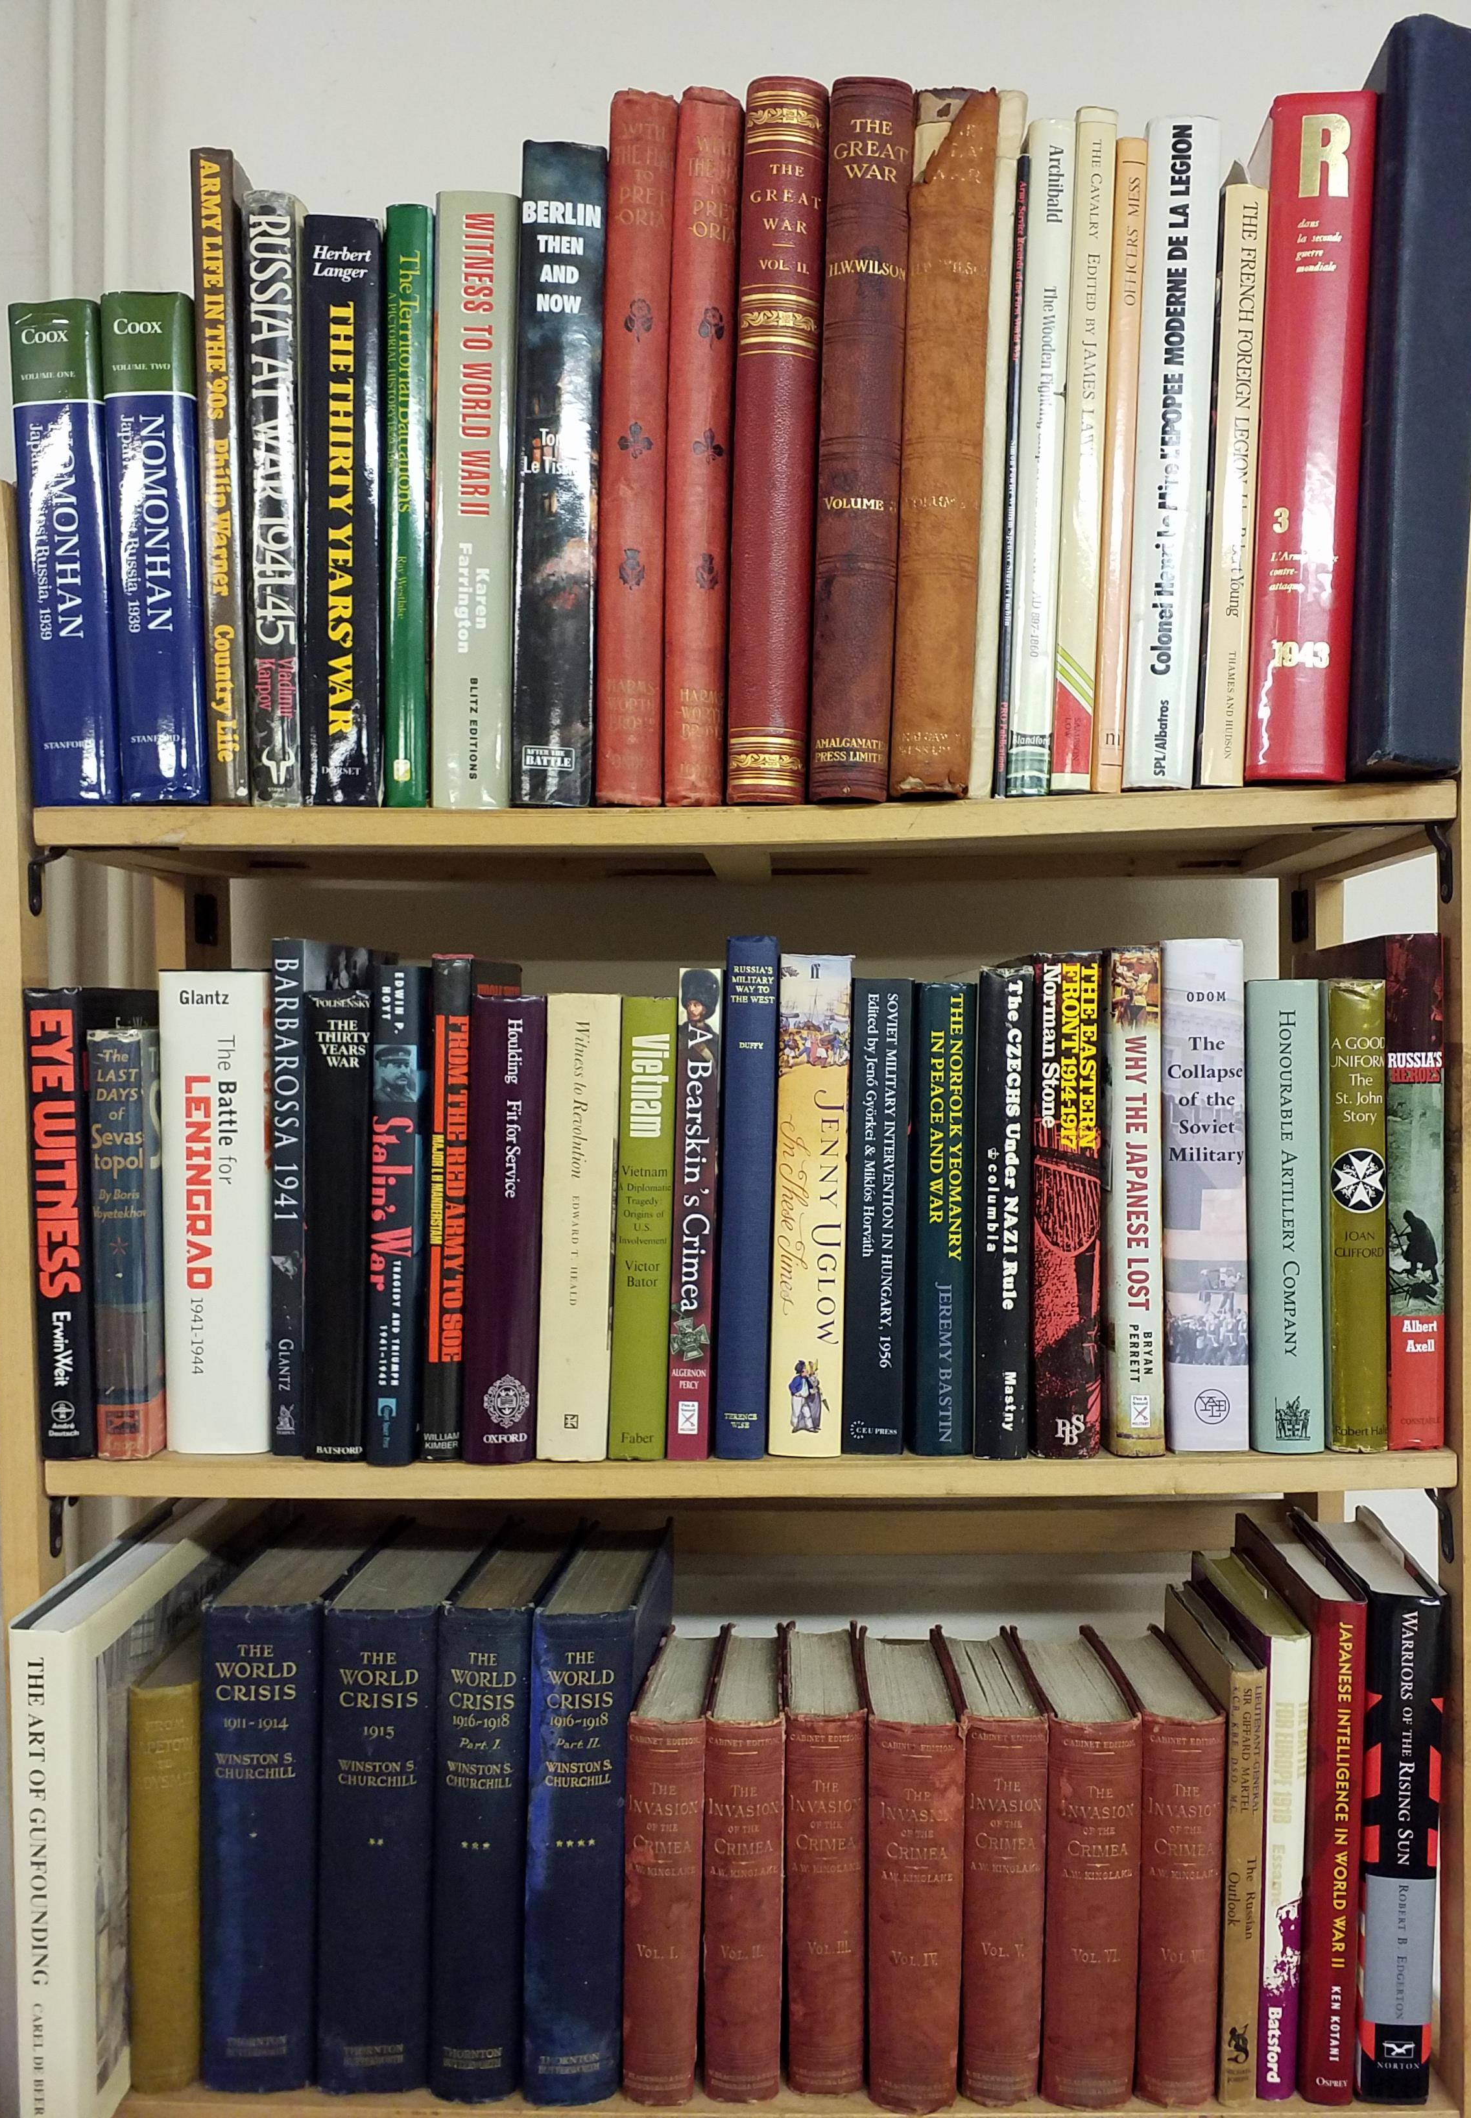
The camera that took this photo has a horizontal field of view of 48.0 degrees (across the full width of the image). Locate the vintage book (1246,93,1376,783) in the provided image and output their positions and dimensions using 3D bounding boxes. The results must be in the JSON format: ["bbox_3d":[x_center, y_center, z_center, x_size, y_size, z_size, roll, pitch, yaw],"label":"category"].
[{"bbox_3d":[0.272,-0.293,0.887,0.047,0.315,0.235,2,2,2],"label":"vintage book"}]

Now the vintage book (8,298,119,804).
[{"bbox_3d":[-0.318,-0.245,0.874,0.042,0.238,0.165,-2,2,2],"label":"vintage book"}]

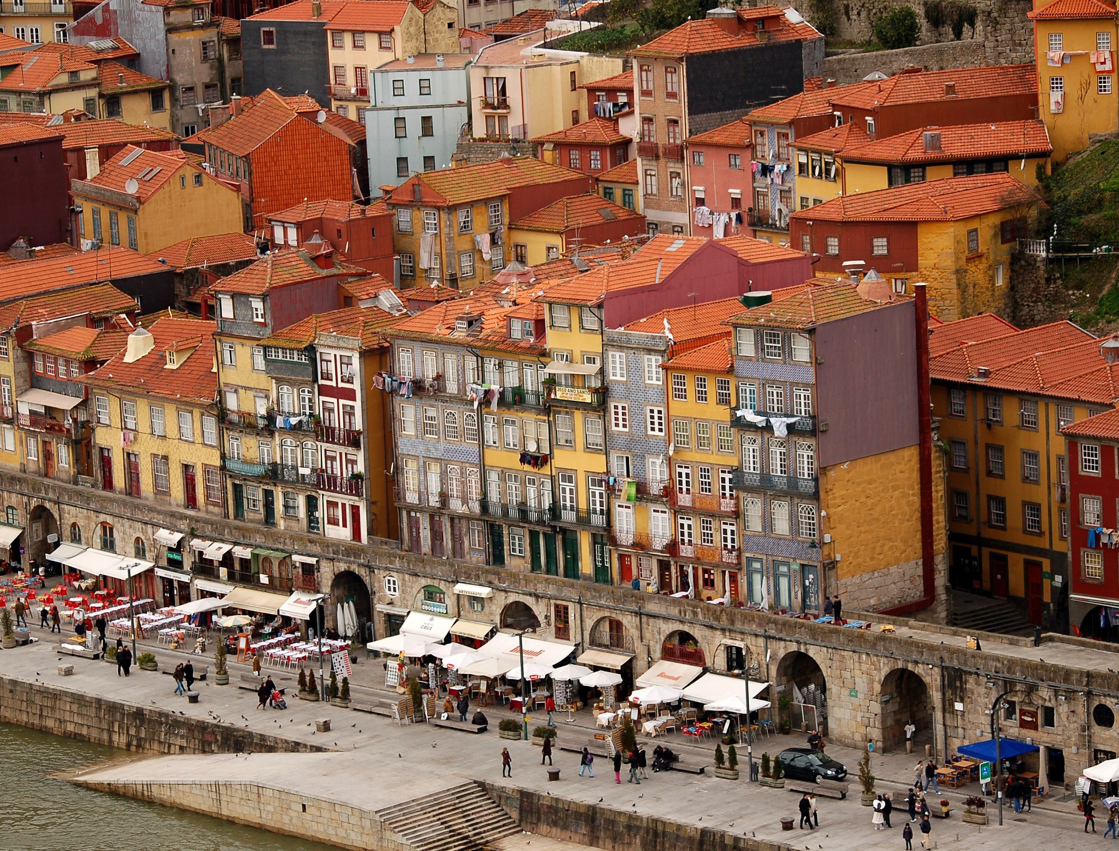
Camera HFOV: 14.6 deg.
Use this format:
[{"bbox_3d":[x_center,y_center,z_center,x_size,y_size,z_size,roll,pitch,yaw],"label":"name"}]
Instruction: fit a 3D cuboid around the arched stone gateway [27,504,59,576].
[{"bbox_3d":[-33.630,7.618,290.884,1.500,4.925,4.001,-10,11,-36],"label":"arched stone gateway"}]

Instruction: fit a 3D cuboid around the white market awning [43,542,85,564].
[{"bbox_3d":[-32.493,8.403,287.025,1.450,0.850,3.196,-10,11,-36],"label":"white market awning"}]

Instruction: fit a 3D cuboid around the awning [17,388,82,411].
[{"bbox_3d":[-34.294,-1.745,294.517,1.300,0.660,6.664,-10,11,-36],"label":"awning"}]

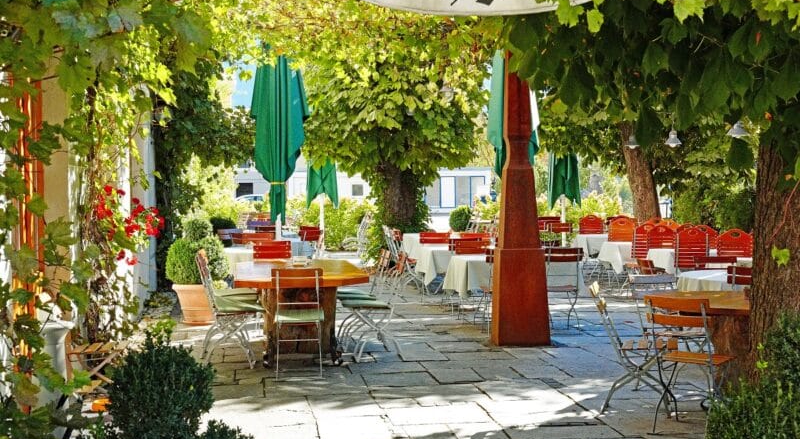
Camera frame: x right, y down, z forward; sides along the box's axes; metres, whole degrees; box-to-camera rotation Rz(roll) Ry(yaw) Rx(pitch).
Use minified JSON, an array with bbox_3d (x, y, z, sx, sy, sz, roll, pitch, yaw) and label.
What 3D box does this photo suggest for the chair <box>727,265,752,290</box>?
[{"bbox_3d":[2.876,0.795,8.994,0.440,0.870,0.550,0,3,18],"label":"chair"}]

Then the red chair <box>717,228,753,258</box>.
[{"bbox_3d":[3.642,0.602,12.039,0.460,0.970,0.560,-1,2,8],"label":"red chair"}]

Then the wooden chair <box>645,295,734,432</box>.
[{"bbox_3d":[1.833,0.900,6.996,0.450,0.870,0.550,0,3,33],"label":"wooden chair"}]

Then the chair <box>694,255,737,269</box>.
[{"bbox_3d":[3.148,0.800,10.746,0.440,0.880,0.530,0,2,-8],"label":"chair"}]

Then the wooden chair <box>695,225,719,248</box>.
[{"bbox_3d":[3.803,0.589,13.722,0.430,1.040,0.570,0,2,0],"label":"wooden chair"}]

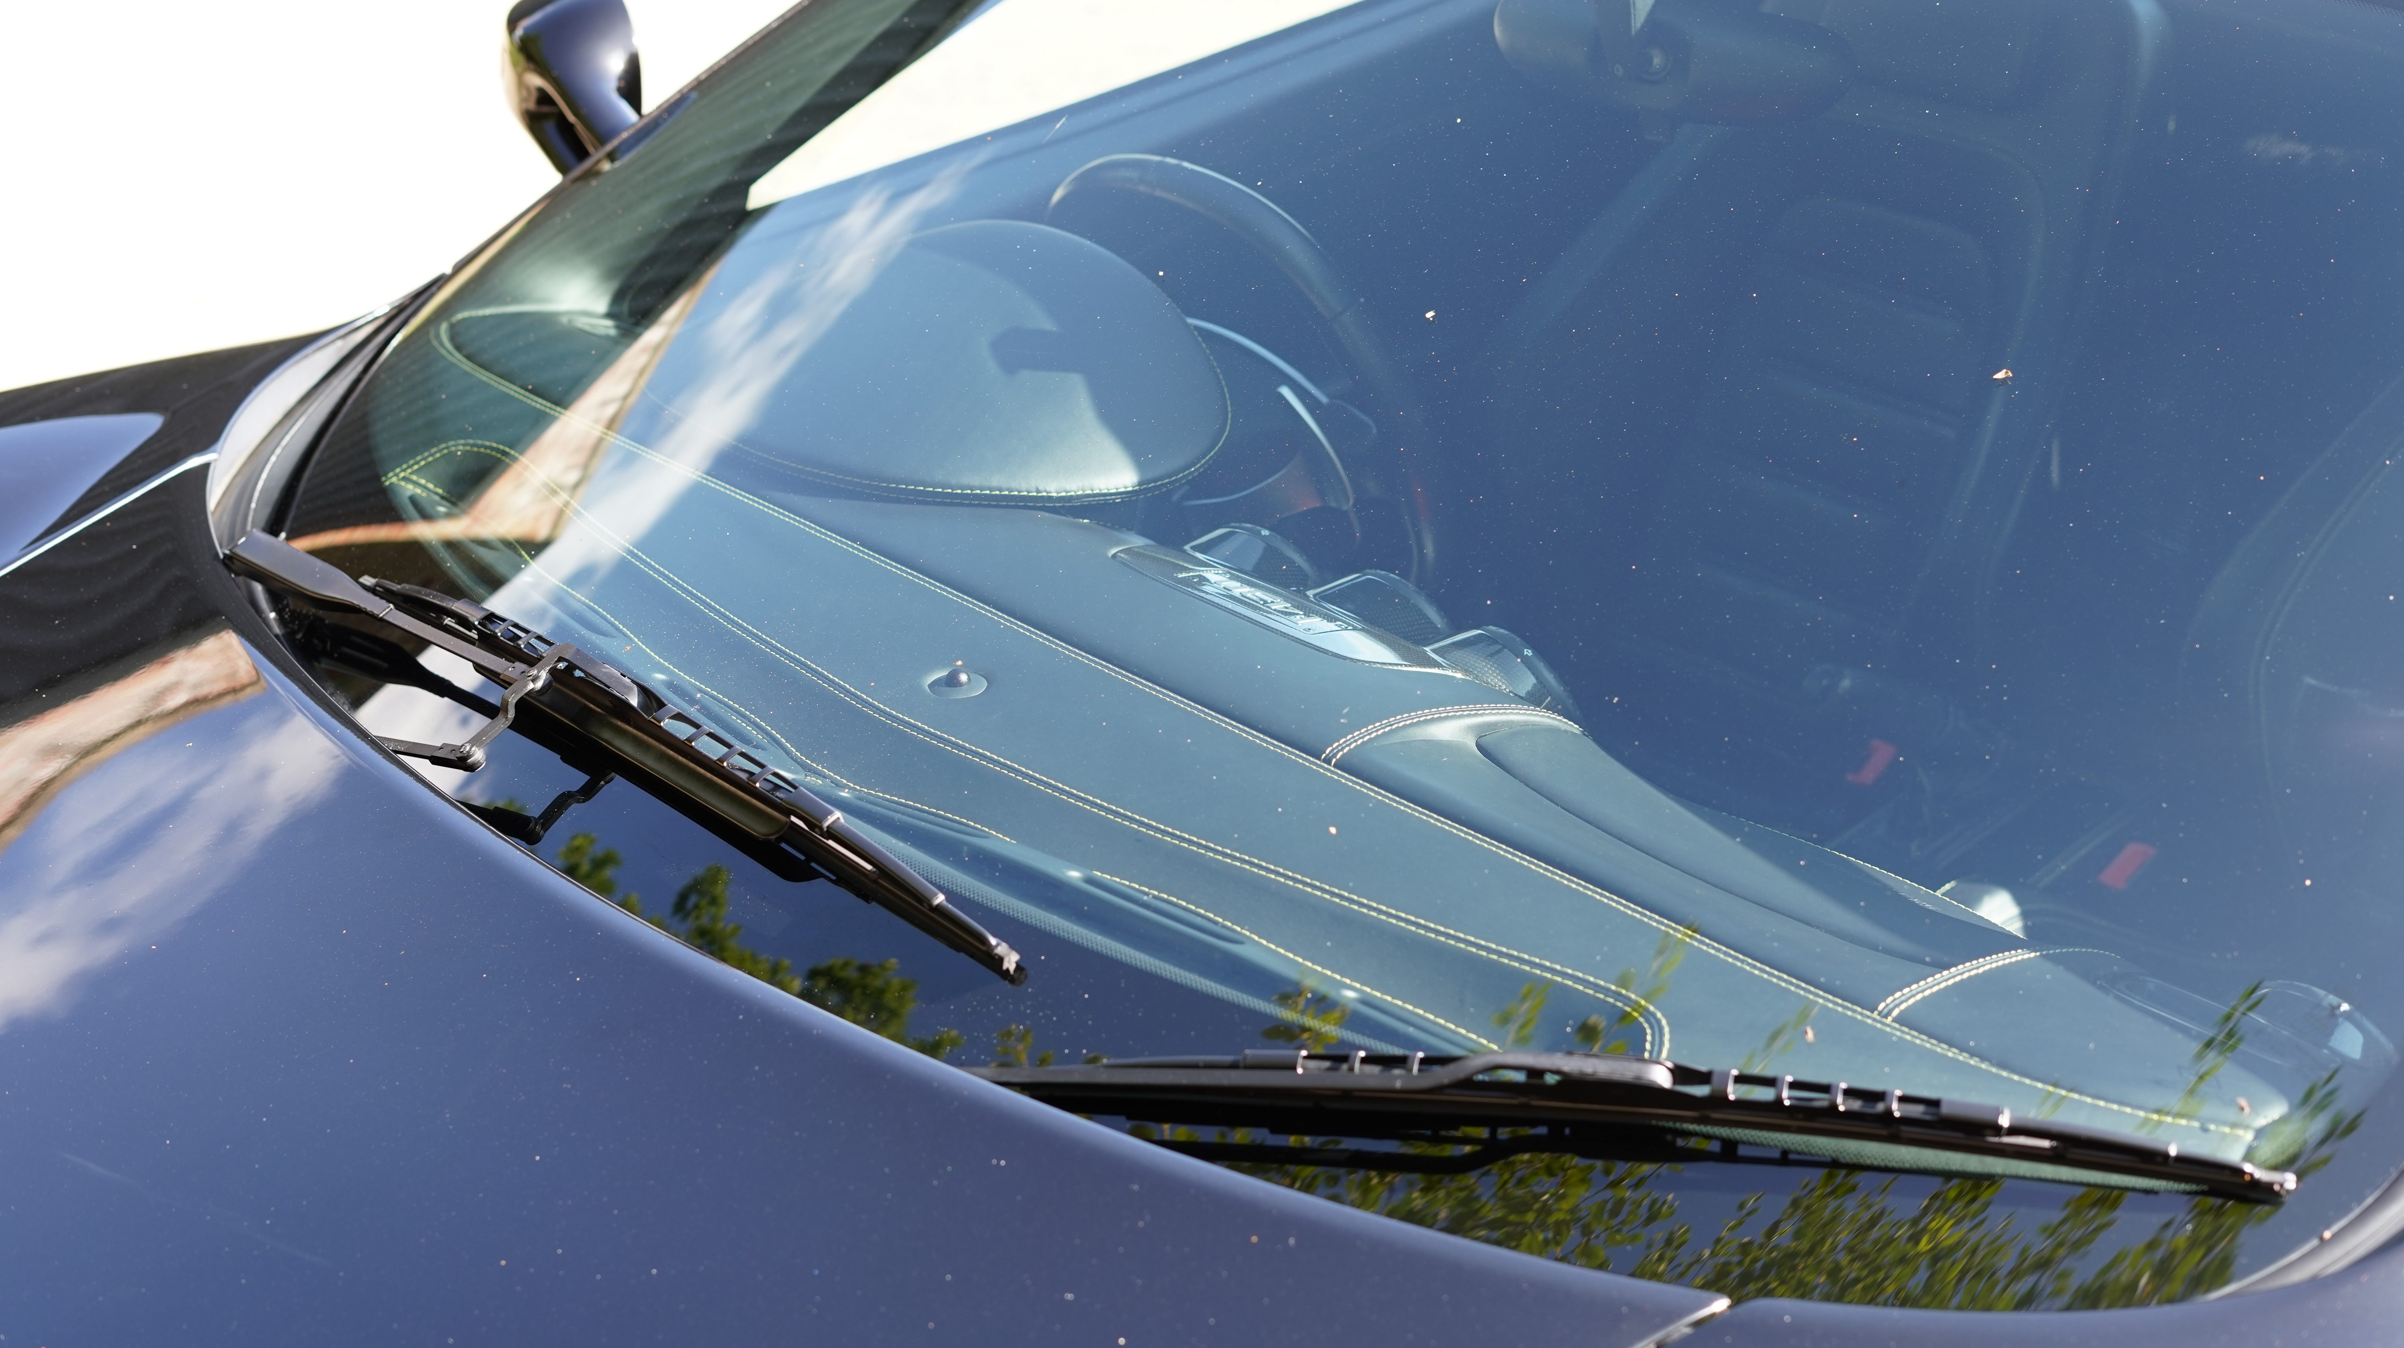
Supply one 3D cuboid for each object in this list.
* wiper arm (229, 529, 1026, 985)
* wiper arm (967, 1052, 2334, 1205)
[{"bbox_3d":[-0.325,0.035,1.710,0.660,0.055,0.075,24,61,39],"label":"wiper arm"},{"bbox_3d":[0.166,0.185,1.425,0.600,0.055,0.045,3,52,8],"label":"wiper arm"}]

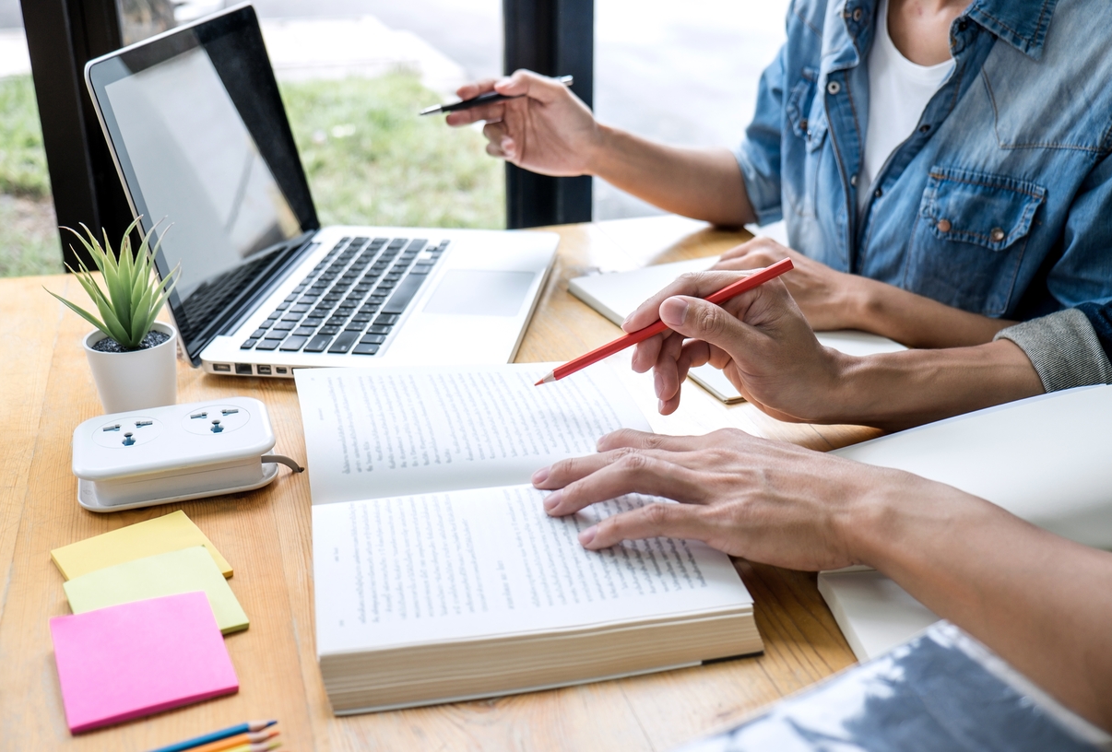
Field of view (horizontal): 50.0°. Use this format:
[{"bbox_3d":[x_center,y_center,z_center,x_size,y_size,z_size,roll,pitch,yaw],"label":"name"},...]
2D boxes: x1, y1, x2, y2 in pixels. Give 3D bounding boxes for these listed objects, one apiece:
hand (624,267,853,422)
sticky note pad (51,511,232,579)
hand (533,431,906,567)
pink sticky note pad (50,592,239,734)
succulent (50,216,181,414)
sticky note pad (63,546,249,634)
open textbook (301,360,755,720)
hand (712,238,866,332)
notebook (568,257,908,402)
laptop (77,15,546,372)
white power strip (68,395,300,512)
[{"bbox_3d":[0.115,-0.019,0.765,0.150,0.095,0.085,4,25,9],"label":"hand"},{"bbox_3d":[-0.225,0.102,0.646,0.075,0.004,0.076,-17,29,-32],"label":"sticky note pad"},{"bbox_3d":[0.087,0.063,0.631,0.190,0.058,0.095,6,25,14],"label":"hand"},{"bbox_3d":[-0.199,0.133,0.571,0.076,0.004,0.077,-10,31,-20],"label":"pink sticky note pad"},{"bbox_3d":[-0.288,-0.036,0.788,0.092,0.140,0.088,0,24,0],"label":"succulent"},{"bbox_3d":[-0.204,0.118,0.606,0.076,0.004,0.077,-14,31,-27],"label":"sticky note pad"},{"bbox_3d":[-0.035,0.069,0.680,0.208,0.037,0.293,-5,25,-11],"label":"open textbook"},{"bbox_3d":[0.184,-0.072,0.949,0.140,0.057,0.085,14,28,29],"label":"hand"},{"bbox_3d":[0.145,-0.048,0.967,0.178,0.011,0.252,-11,27,-23],"label":"notebook"},{"bbox_3d":[-0.156,-0.161,0.956,0.282,0.228,0.325,3,25,6],"label":"laptop"},{"bbox_3d":[-0.234,0.046,0.741,0.122,0.029,0.073,-9,26,-18],"label":"white power strip"}]

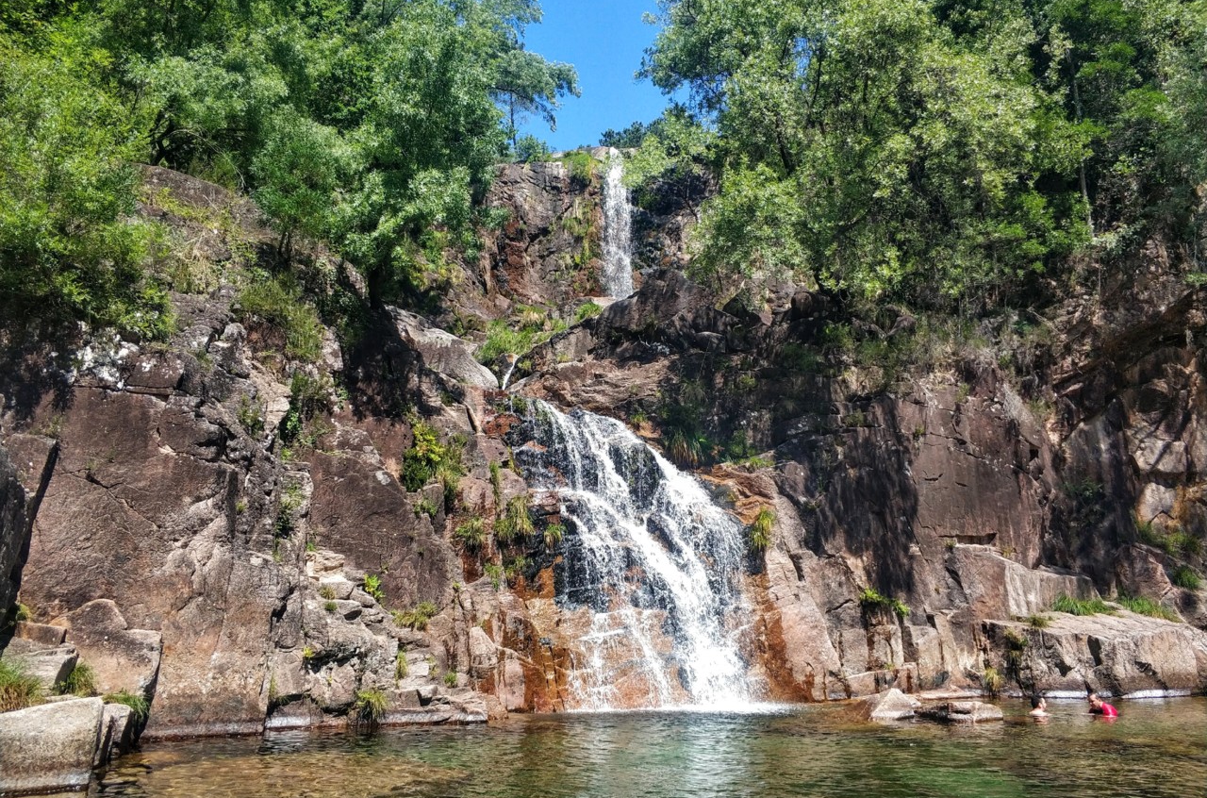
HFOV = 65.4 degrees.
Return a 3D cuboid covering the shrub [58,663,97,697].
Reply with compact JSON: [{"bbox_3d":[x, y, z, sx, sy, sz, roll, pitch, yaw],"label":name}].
[{"bbox_3d":[-5.588,2.987,10.000,0.410,0.380,0.380,0,-13,0],"label":"shrub"}]

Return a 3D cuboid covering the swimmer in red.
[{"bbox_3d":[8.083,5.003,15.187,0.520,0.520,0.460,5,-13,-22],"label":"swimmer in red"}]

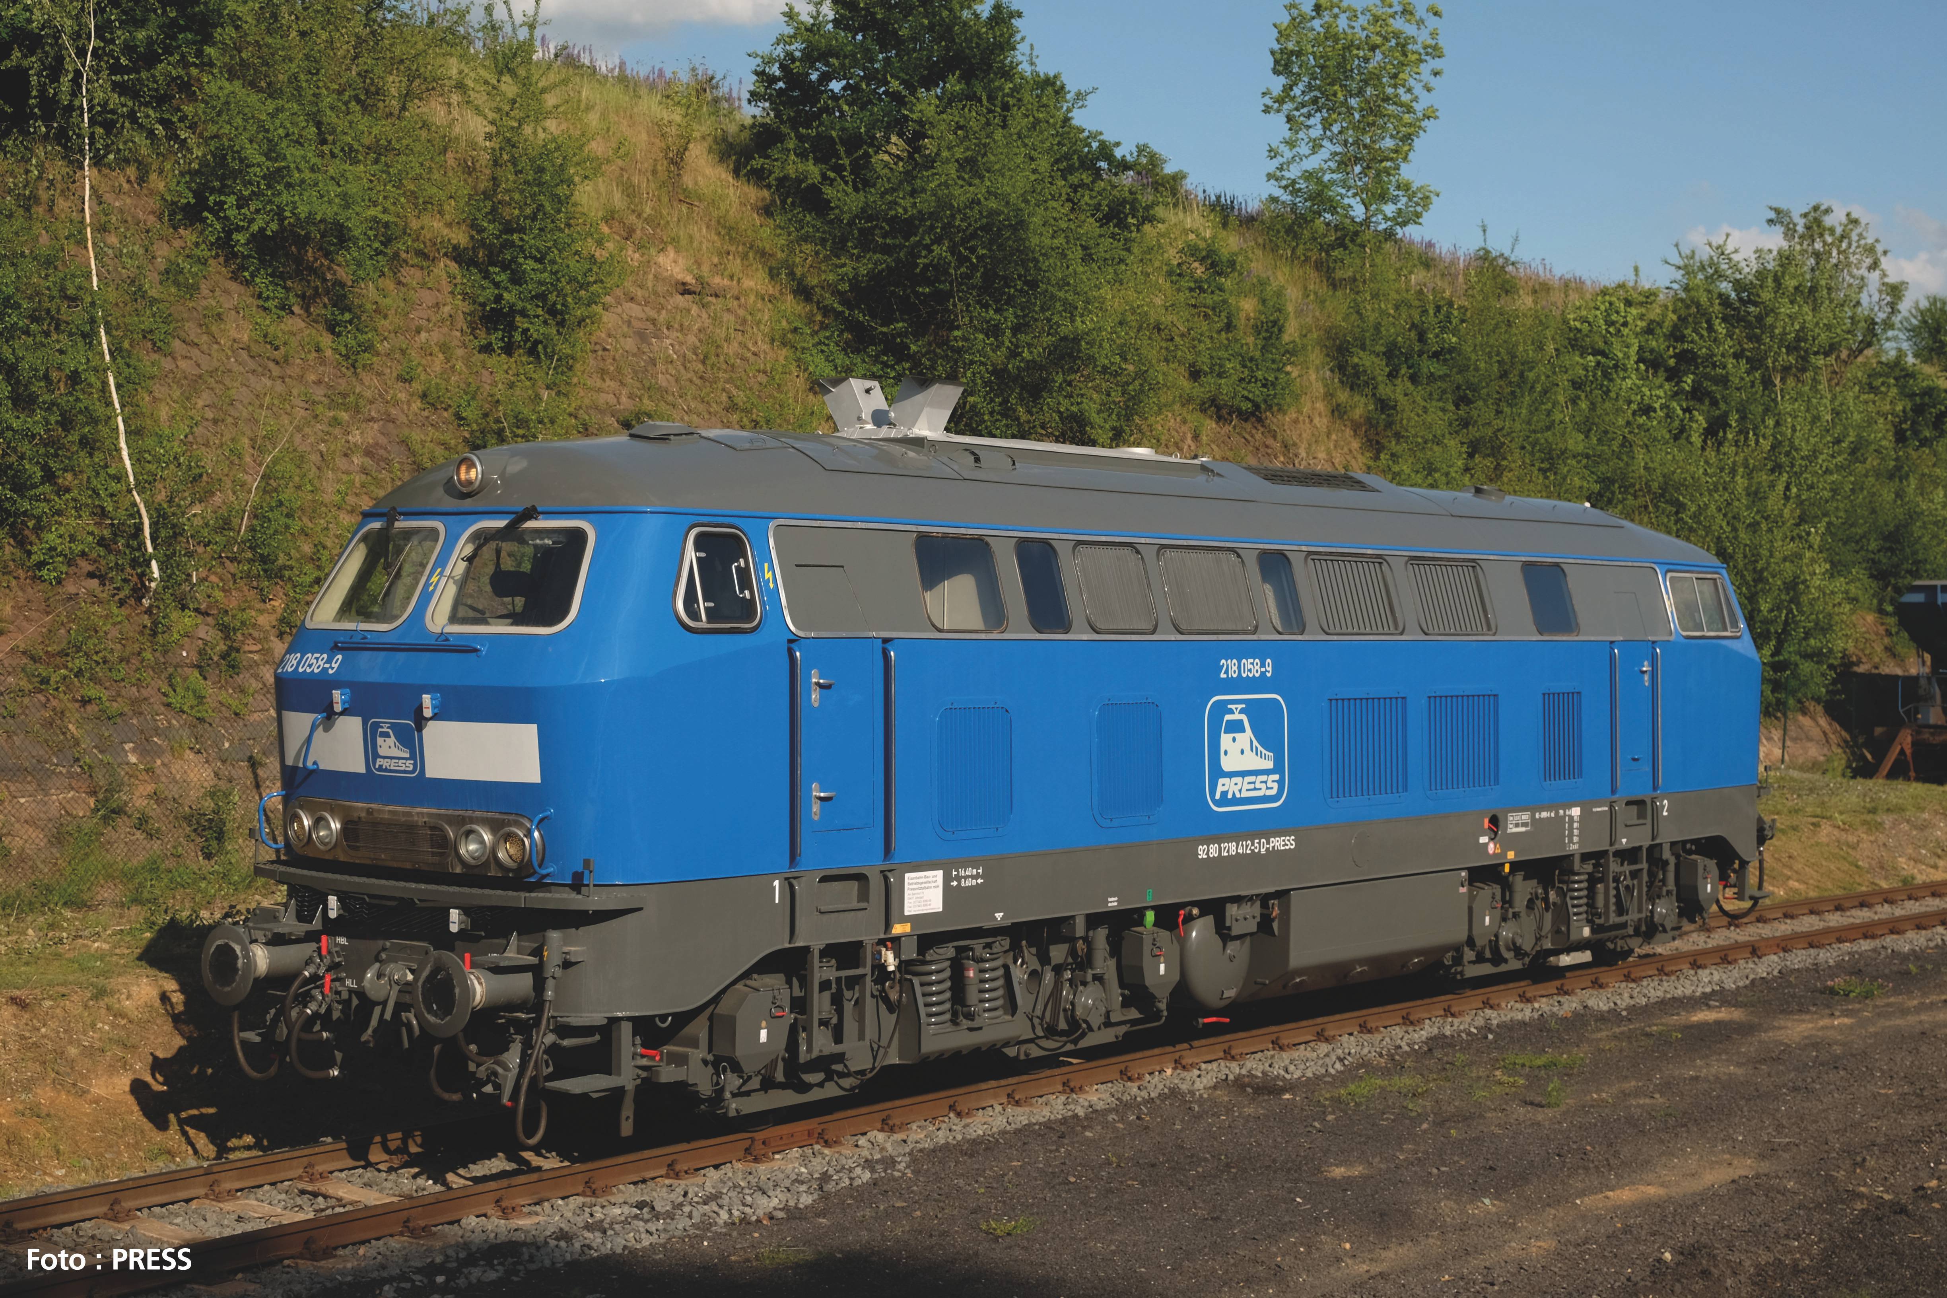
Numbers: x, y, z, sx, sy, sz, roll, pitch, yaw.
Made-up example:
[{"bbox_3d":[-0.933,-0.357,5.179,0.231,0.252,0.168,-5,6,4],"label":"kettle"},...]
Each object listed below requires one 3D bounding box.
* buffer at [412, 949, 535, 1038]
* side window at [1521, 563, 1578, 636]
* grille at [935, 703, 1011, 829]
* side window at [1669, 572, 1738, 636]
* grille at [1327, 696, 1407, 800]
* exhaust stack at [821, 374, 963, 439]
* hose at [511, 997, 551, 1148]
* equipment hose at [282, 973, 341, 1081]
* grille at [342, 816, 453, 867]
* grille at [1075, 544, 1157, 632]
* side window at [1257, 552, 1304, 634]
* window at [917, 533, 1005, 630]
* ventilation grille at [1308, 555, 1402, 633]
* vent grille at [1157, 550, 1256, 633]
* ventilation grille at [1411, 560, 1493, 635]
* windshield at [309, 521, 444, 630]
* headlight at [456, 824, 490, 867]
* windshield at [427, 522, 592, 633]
[{"bbox_3d":[-2.578,1.811,15.203,0.455,0.455,0.650,2,1,39],"label":"buffer"},{"bbox_3d":[4.640,-0.392,23.011,0.060,0.605,0.785,-18,-11,37],"label":"side window"},{"bbox_3d":[0.013,0.730,17.425,0.050,0.770,0.735,2,1,39],"label":"grille"},{"bbox_3d":[6.445,-0.383,25.300,0.070,0.600,1.270,-18,-11,37],"label":"side window"},{"bbox_3d":[2.841,0.709,20.622,0.050,0.710,1.108,-1,0,39],"label":"grille"},{"bbox_3d":[-0.541,-1.571,18.757,1.000,0.380,0.290,1,1,39],"label":"exhaust stack"},{"bbox_3d":[-2.355,2.266,15.307,0.180,0.770,0.130,2,1,39],"label":"hose"},{"bbox_3d":[-3.651,2.089,15.877,0.180,0.590,0.380,1,1,39],"label":"equipment hose"},{"bbox_3d":[-3.186,1.060,15.862,0.950,0.210,0.060,2,1,39],"label":"grille"},{"bbox_3d":[0.918,-0.391,18.369,0.050,0.600,0.795,-20,-12,37],"label":"grille"},{"bbox_3d":[2.139,-0.391,19.902,0.050,0.604,0.433,-20,-12,37],"label":"side window"},{"bbox_3d":[-0.059,-0.386,17.088,0.060,0.595,0.800,-18,-11,37],"label":"window"},{"bbox_3d":[2.789,-0.398,20.947,0.050,0.580,1.150,-19,-12,37],"label":"ventilation grille"},{"bbox_3d":[1.588,-0.393,19.464,0.050,0.610,1.010,-19,-12,37],"label":"vent grille"},{"bbox_3d":[3.651,-0.392,21.801,0.050,0.592,1.186,-20,-12,37],"label":"ventilation grille"},{"bbox_3d":[-3.332,-0.406,16.139,1.009,0.714,0.070,1,-29,46],"label":"windshield"},{"bbox_3d":[-2.692,1.058,15.449,0.225,0.225,0.100,2,1,39],"label":"headlight"},{"bbox_3d":[-2.482,-0.387,15.439,1.020,0.700,0.080,1,-29,31],"label":"windshield"}]

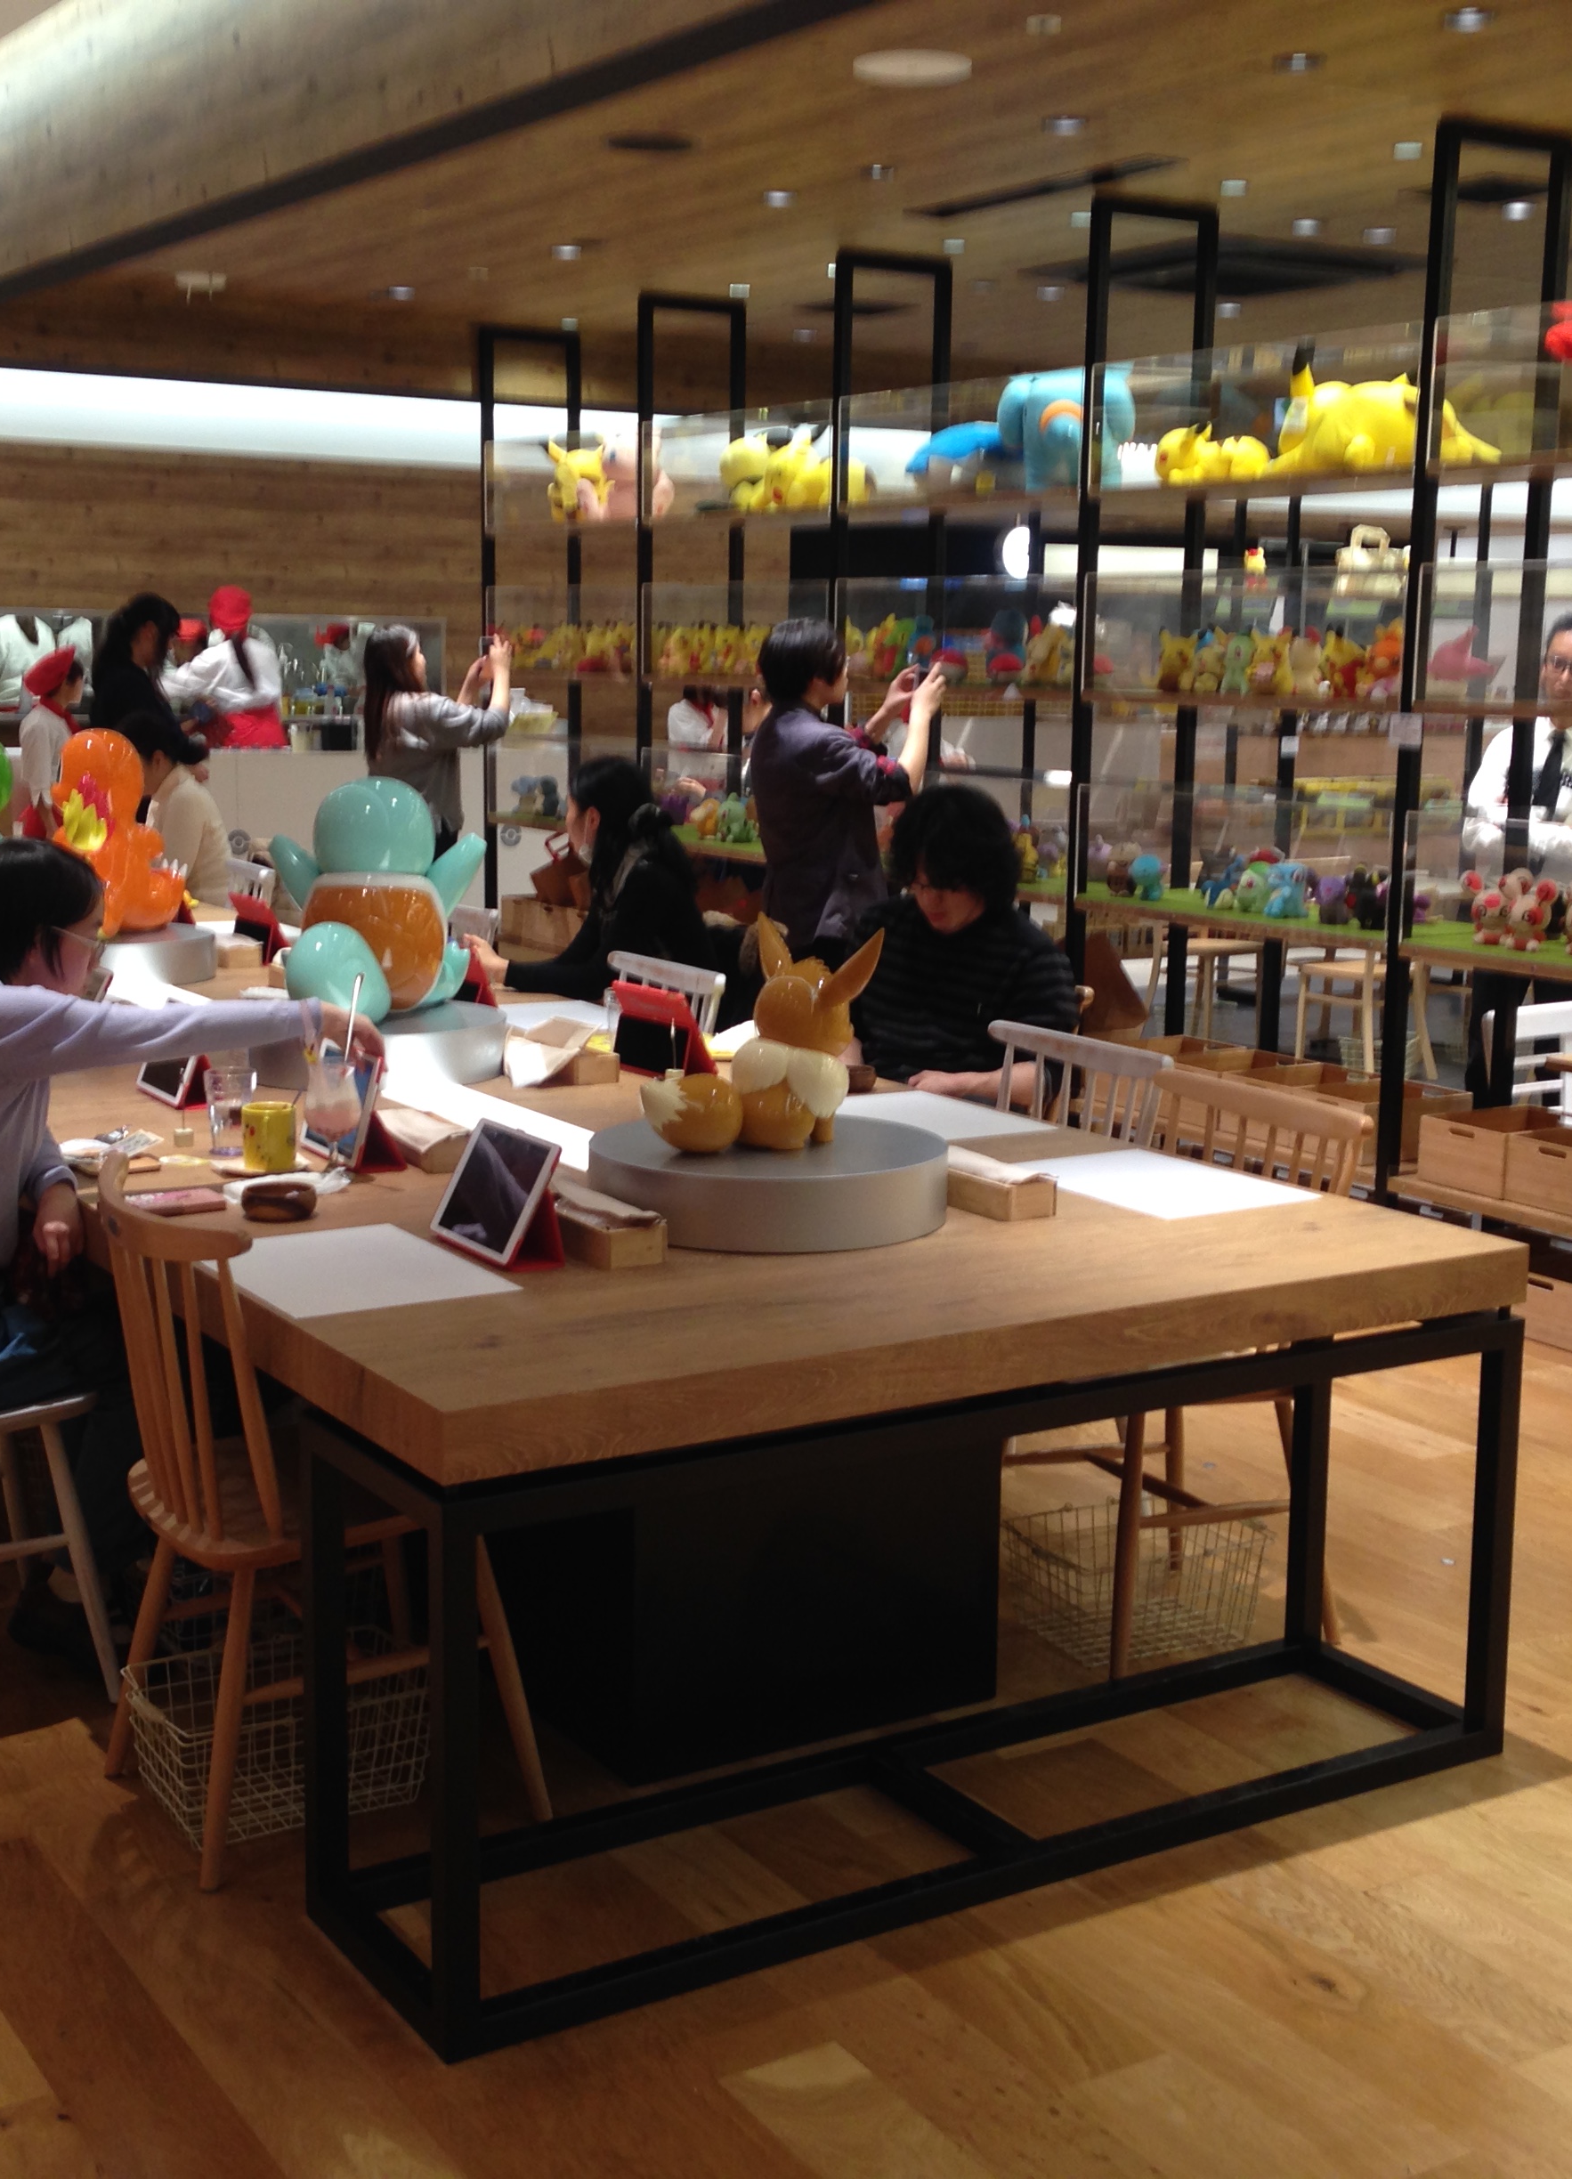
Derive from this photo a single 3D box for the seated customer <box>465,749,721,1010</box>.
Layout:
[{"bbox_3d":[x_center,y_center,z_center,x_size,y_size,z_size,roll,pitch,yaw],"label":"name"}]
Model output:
[{"bbox_3d":[-0.481,-0.155,6.606,0.780,1.260,0.500,-2,9,-15],"label":"seated customer"}]

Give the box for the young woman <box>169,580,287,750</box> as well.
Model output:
[{"bbox_3d":[-2.579,-1.476,12.968,0.450,1.710,0.450,8,12,40],"label":"young woman"}]

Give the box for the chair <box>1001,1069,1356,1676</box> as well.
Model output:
[{"bbox_3d":[0.569,0.435,4.296,0.490,0.830,0.510,-5,11,-32],"label":"chair"}]

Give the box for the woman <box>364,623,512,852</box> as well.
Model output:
[{"bbox_3d":[-1.150,-0.735,9.200,0.600,1.590,0.460,-5,11,-32],"label":"woman"}]

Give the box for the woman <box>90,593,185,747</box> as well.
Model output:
[{"bbox_3d":[-2.079,-0.860,9.378,0.420,1.600,0.460,1,10,2],"label":"woman"}]

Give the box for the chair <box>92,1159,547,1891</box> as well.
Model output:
[{"bbox_3d":[-0.629,0.536,3.653,0.510,0.835,0.490,-5,12,-31],"label":"chair"}]

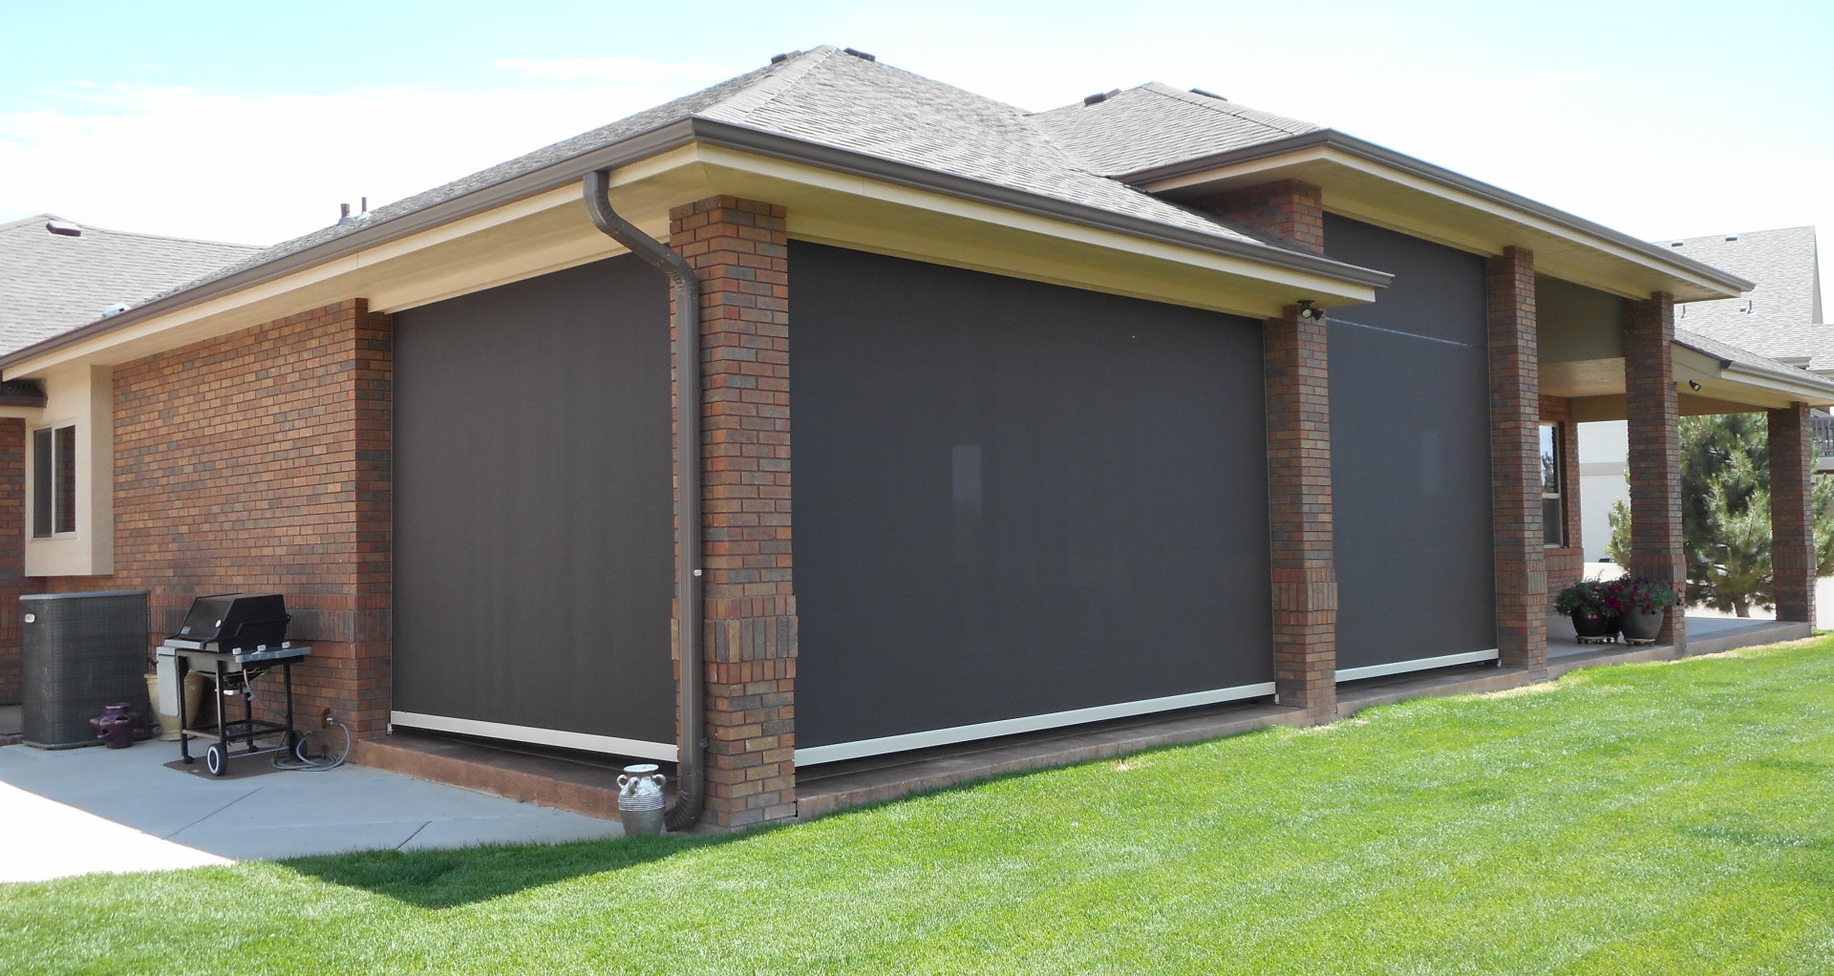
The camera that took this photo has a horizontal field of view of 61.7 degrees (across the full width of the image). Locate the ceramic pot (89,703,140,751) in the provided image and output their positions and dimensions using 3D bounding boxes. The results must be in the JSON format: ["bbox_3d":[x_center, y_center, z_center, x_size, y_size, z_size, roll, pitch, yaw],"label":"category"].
[{"bbox_3d":[-5.824,1.722,11.184,0.360,0.330,0.360,-3,-3,44],"label":"ceramic pot"}]

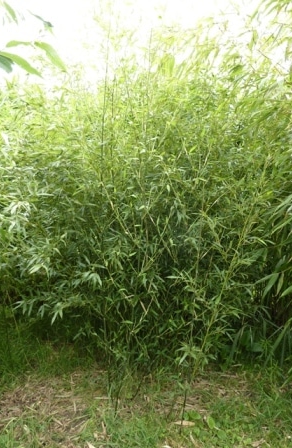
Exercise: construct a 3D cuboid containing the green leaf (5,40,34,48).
[{"bbox_3d":[-0.493,-0.694,1.250,0.110,0.025,0.030,-7,6,-20],"label":"green leaf"}]

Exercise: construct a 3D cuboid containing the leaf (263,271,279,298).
[{"bbox_3d":[1.001,0.494,2.600,0.045,0.235,0.030,31,-6,24],"label":"leaf"}]

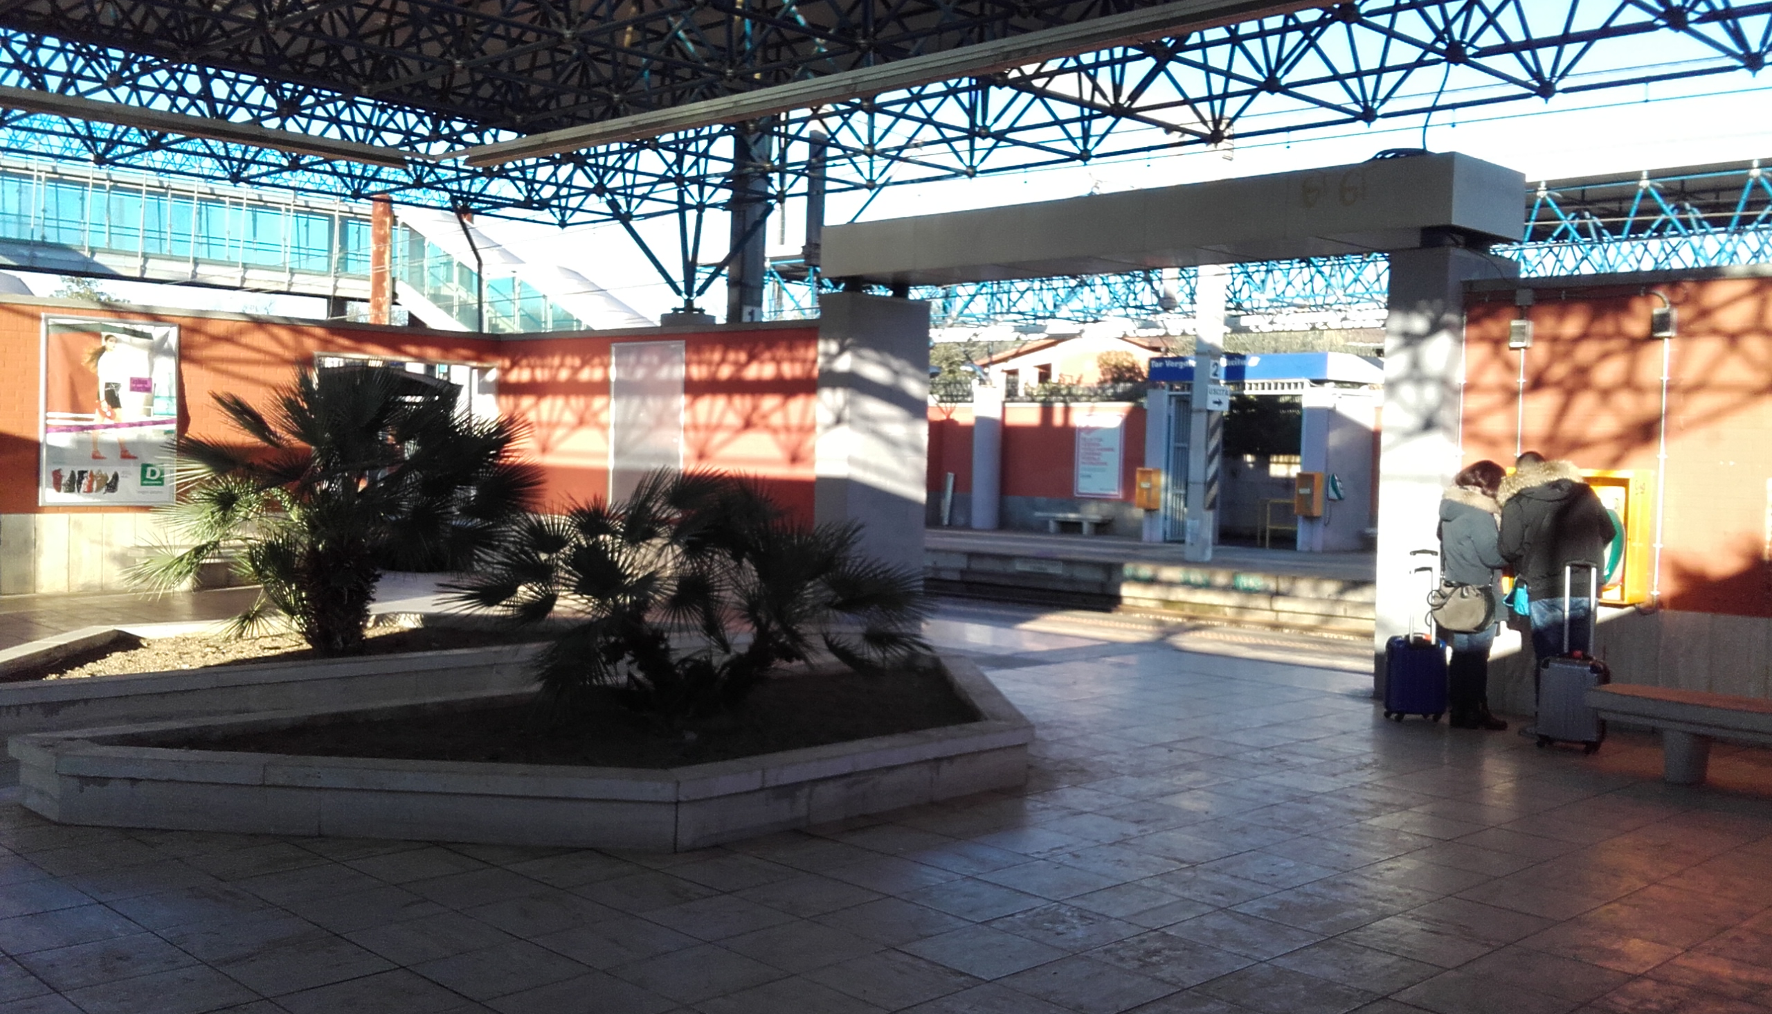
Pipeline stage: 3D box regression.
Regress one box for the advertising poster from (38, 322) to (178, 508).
[{"bbox_3d":[-7.865,-0.961,15.000,1.330,1.910,0.070,0,3,-44],"label":"advertising poster"}]

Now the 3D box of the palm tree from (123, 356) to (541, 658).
[{"bbox_3d":[-3.586,0.004,9.600,2.500,1.860,2.350,2,2,0],"label":"palm tree"}]

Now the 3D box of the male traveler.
[{"bbox_3d":[4.064,0.514,8.965,0.660,1.740,0.500,1,2,-5],"label":"male traveler"}]

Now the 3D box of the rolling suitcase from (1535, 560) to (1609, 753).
[{"bbox_3d":[3.983,0.854,8.617,0.360,1.080,0.240,3,3,43],"label":"rolling suitcase"}]

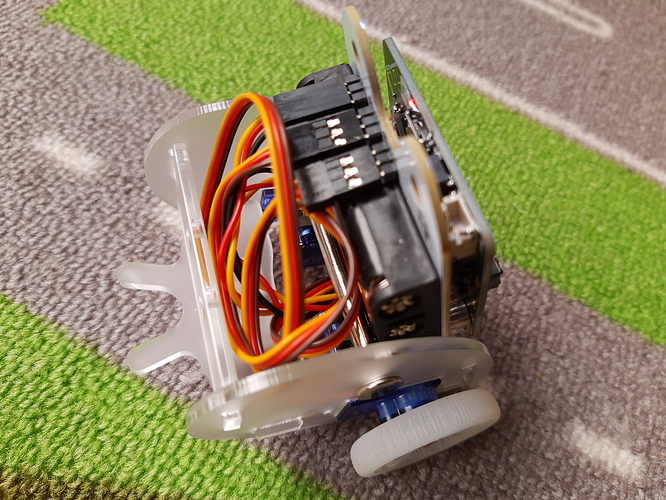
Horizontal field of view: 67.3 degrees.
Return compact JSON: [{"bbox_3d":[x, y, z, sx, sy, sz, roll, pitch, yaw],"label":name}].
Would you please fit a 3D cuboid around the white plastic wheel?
[{"bbox_3d":[0.022,0.044,0.119,0.035,0.035,0.007,-9,61,-19],"label":"white plastic wheel"}]

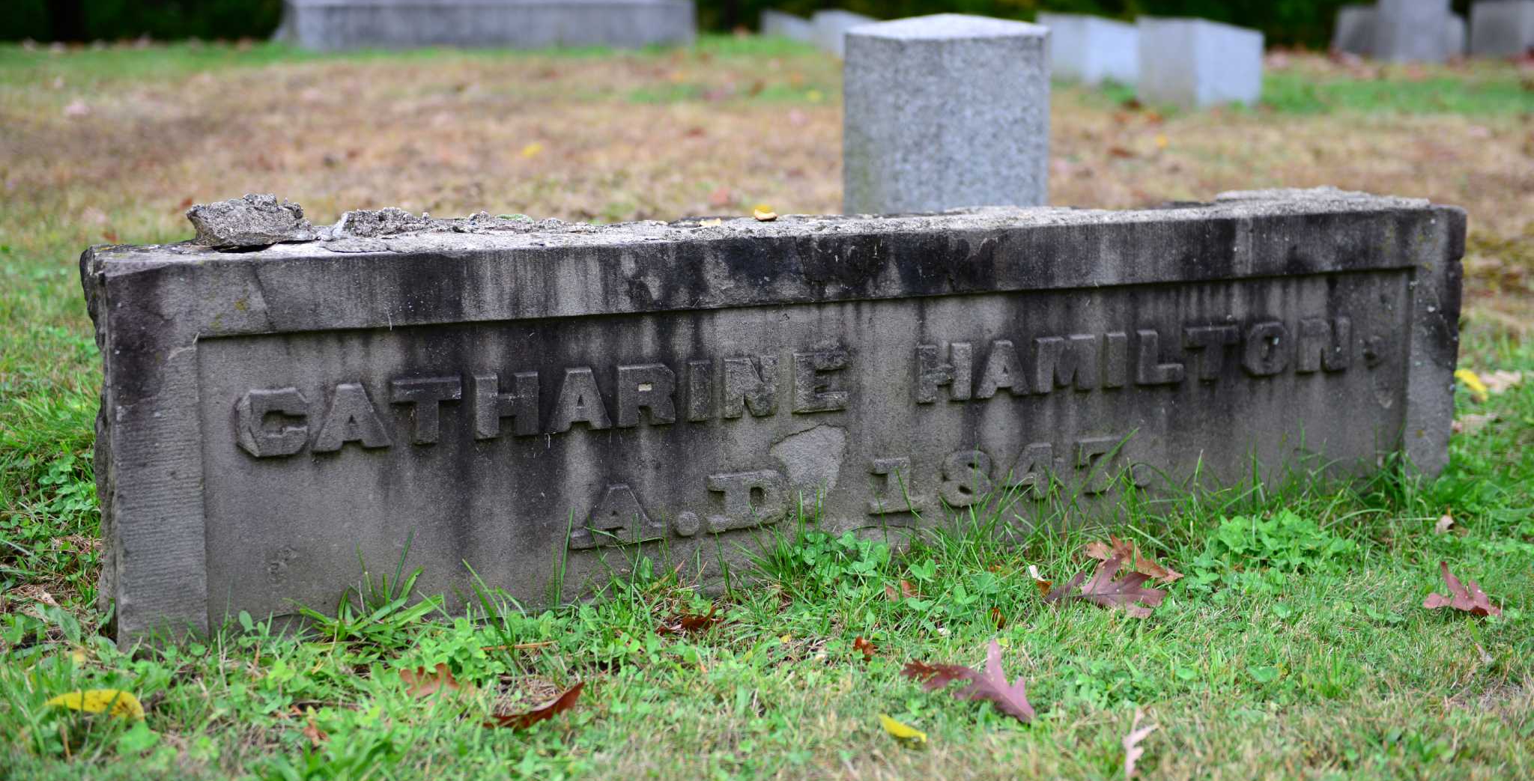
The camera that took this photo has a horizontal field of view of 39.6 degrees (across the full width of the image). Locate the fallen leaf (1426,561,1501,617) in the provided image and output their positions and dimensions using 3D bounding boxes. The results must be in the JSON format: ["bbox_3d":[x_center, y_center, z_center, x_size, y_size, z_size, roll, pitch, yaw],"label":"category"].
[{"bbox_3d":[0.774,0.221,2.372,0.082,0.048,0.063,3,10,18],"label":"fallen leaf"}]

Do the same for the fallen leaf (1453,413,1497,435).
[{"bbox_3d":[1.131,0.055,3.417,0.077,0.021,0.065,3,10,18],"label":"fallen leaf"}]

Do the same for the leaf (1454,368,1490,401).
[{"bbox_3d":[1.042,-0.008,3.150,0.050,0.030,0.055,4,13,20],"label":"leaf"}]

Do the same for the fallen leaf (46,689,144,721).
[{"bbox_3d":[-0.639,0.299,2.029,0.092,0.020,0.038,-2,10,-15],"label":"fallen leaf"}]

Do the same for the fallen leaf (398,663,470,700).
[{"bbox_3d":[-0.306,0.268,1.958,0.068,0.022,0.050,-2,12,-10],"label":"fallen leaf"}]

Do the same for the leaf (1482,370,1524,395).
[{"bbox_3d":[1.308,-0.015,3.798,0.077,0.028,0.073,3,10,18],"label":"leaf"}]

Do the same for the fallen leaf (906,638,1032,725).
[{"bbox_3d":[0.194,0.281,2.057,0.134,0.048,0.084,5,11,28],"label":"fallen leaf"}]

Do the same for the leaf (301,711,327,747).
[{"bbox_3d":[-0.390,0.293,1.838,0.025,0.018,0.035,0,12,0],"label":"leaf"}]

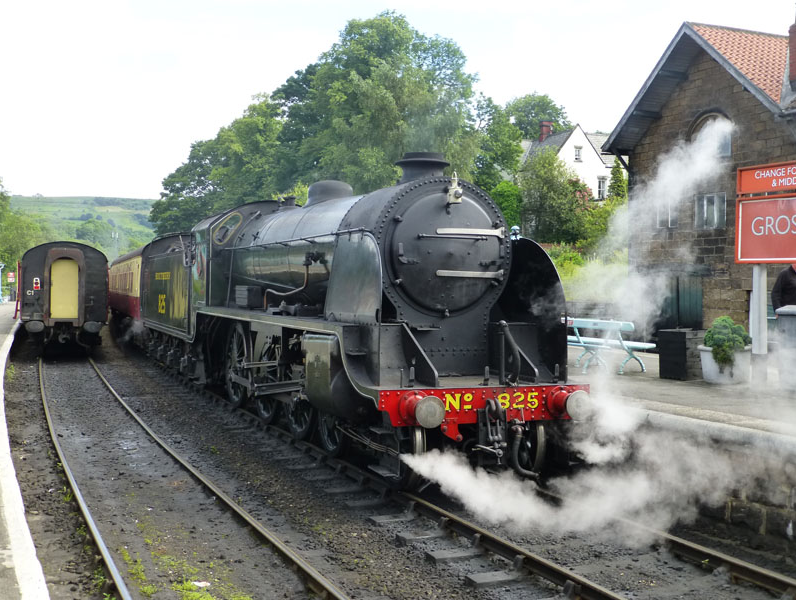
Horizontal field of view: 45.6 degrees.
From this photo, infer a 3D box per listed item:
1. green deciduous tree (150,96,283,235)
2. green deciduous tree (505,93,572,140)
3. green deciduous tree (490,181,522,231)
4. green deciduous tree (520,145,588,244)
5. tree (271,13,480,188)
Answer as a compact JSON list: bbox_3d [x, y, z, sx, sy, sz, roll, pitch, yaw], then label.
[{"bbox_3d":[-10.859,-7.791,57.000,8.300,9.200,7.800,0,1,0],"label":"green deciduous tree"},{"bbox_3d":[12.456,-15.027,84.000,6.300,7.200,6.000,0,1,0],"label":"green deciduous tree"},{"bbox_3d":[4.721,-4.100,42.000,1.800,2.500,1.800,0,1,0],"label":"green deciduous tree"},{"bbox_3d":[6.937,-4.588,42.000,3.200,4.200,3.000,0,1,0],"label":"green deciduous tree"},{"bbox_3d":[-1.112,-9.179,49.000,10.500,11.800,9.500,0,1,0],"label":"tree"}]

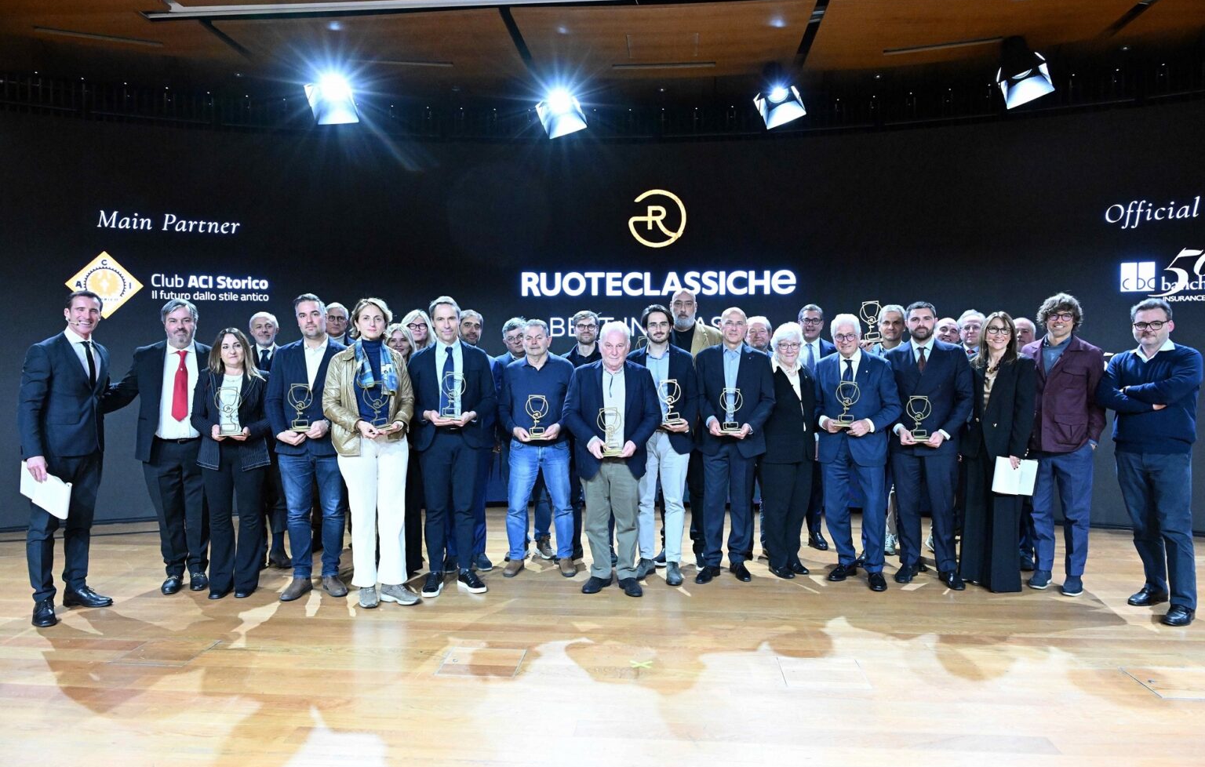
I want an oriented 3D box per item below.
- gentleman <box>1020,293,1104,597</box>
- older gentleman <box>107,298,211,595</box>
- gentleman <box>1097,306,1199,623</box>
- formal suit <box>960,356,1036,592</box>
[{"bbox_3d":[2.833,0.354,4.903,0.530,1.805,0.380,2,3,35],"label":"gentleman"},{"bbox_3d":[-2.801,0.374,4.996,0.695,1.794,0.450,-1,4,-20],"label":"older gentleman"},{"bbox_3d":[3.052,0.402,4.438,0.420,1.744,0.530,-2,3,-44],"label":"gentleman"},{"bbox_3d":[2.453,0.543,4.989,0.444,1.437,0.350,2,5,30],"label":"formal suit"}]

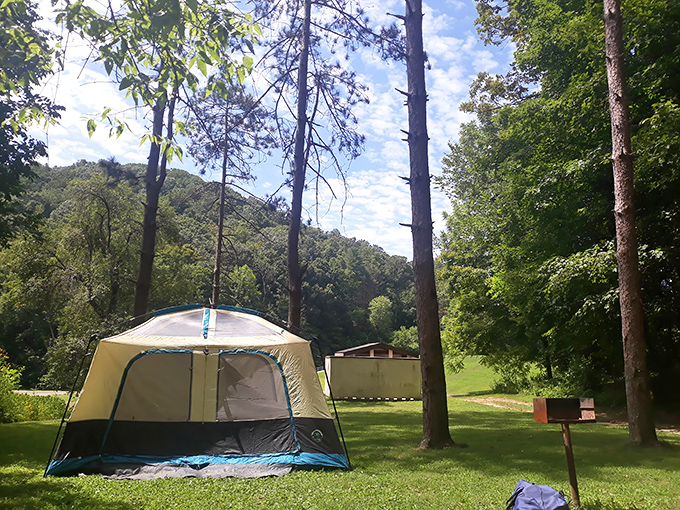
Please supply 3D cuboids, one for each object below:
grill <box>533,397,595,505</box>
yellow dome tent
[{"bbox_3d":[2.279,1.988,5.565,0.500,1.040,0.380,1,-11,-2],"label":"grill"},{"bbox_3d":[-1.984,1.898,8.554,3.720,2.250,3.000,3,-11,-12],"label":"yellow dome tent"}]

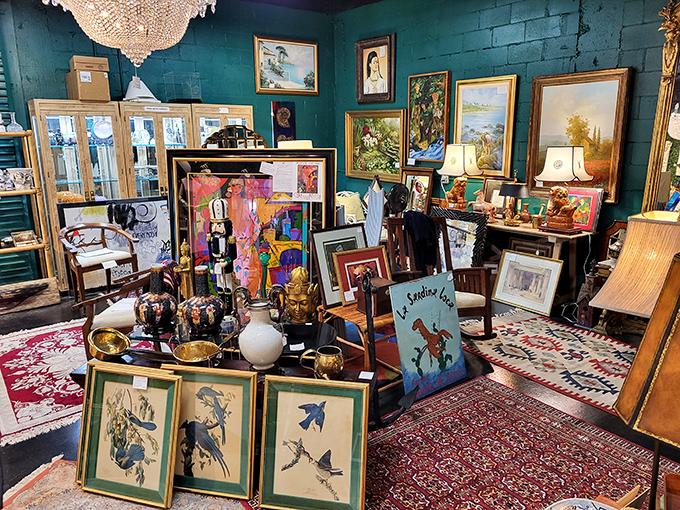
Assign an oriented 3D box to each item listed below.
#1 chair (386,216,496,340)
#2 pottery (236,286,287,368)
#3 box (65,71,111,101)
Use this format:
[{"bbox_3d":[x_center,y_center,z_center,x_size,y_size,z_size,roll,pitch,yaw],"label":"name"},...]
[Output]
[{"bbox_3d":[0.734,0.200,4.040,0.600,0.950,0.770,-9,15,-31],"label":"chair"},{"bbox_3d":[-0.358,0.329,2.323,0.240,0.387,0.210,2,13,11],"label":"pottery"},{"bbox_3d":[-2.688,-1.789,5.461,0.335,0.283,0.305,12,18,42],"label":"box"}]

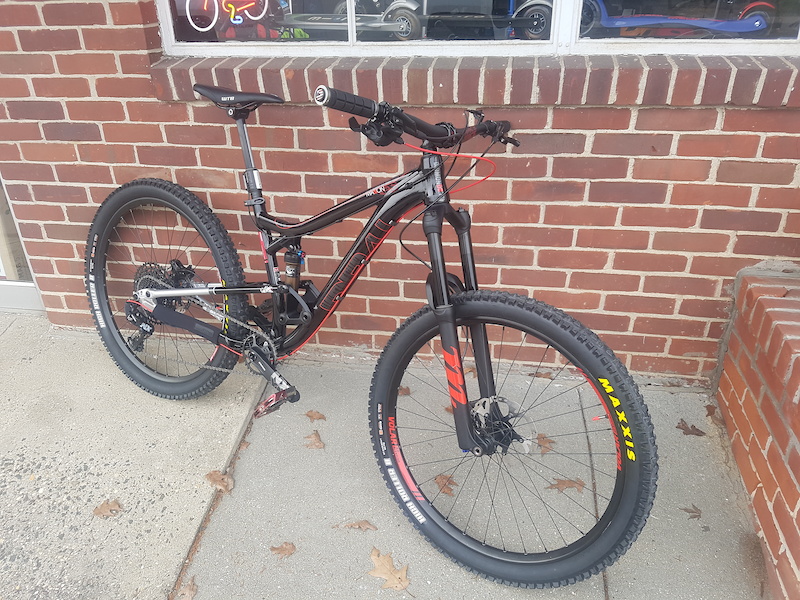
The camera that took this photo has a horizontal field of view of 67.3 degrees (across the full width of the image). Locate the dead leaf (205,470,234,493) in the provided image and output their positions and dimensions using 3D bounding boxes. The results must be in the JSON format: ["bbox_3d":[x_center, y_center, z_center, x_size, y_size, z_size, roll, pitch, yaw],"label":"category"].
[{"bbox_3d":[-0.508,0.510,1.691,0.084,0.020,0.072,-2,34,1],"label":"dead leaf"}]

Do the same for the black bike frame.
[{"bbox_3d":[-0.075,-0.072,1.483,0.860,0.620,0.170,20,19,26],"label":"black bike frame"}]

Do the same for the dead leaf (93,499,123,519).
[{"bbox_3d":[-0.797,0.568,1.637,0.080,0.022,0.061,-2,34,1],"label":"dead leaf"}]

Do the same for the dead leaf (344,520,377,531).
[{"bbox_3d":[-0.101,0.590,1.572,0.089,0.022,0.029,-2,34,1],"label":"dead leaf"}]

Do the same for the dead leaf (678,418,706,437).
[{"bbox_3d":[0.857,0.374,1.767,0.083,0.020,0.067,-2,34,1],"label":"dead leaf"}]

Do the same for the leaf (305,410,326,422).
[{"bbox_3d":[-0.264,0.363,1.873,0.069,0.018,0.048,-2,34,1],"label":"leaf"}]

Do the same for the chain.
[{"bbox_3d":[-0.592,0.099,1.767,0.590,0.200,0.040,12,16,28],"label":"chain"}]

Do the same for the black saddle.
[{"bbox_3d":[-0.415,-0.524,1.592,0.275,0.060,0.140,20,19,26],"label":"black saddle"}]

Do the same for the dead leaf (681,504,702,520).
[{"bbox_3d":[0.755,0.551,1.558,0.054,0.015,0.046,-2,34,1],"label":"dead leaf"}]

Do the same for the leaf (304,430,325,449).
[{"bbox_3d":[-0.256,0.418,1.802,0.060,0.020,0.067,-2,34,1],"label":"leaf"}]

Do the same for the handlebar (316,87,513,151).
[{"bbox_3d":[0.105,-0.379,1.315,0.150,0.105,0.790,21,21,29],"label":"handlebar"}]

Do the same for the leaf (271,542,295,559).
[{"bbox_3d":[-0.296,0.637,1.530,0.067,0.020,0.043,-2,34,1],"label":"leaf"}]

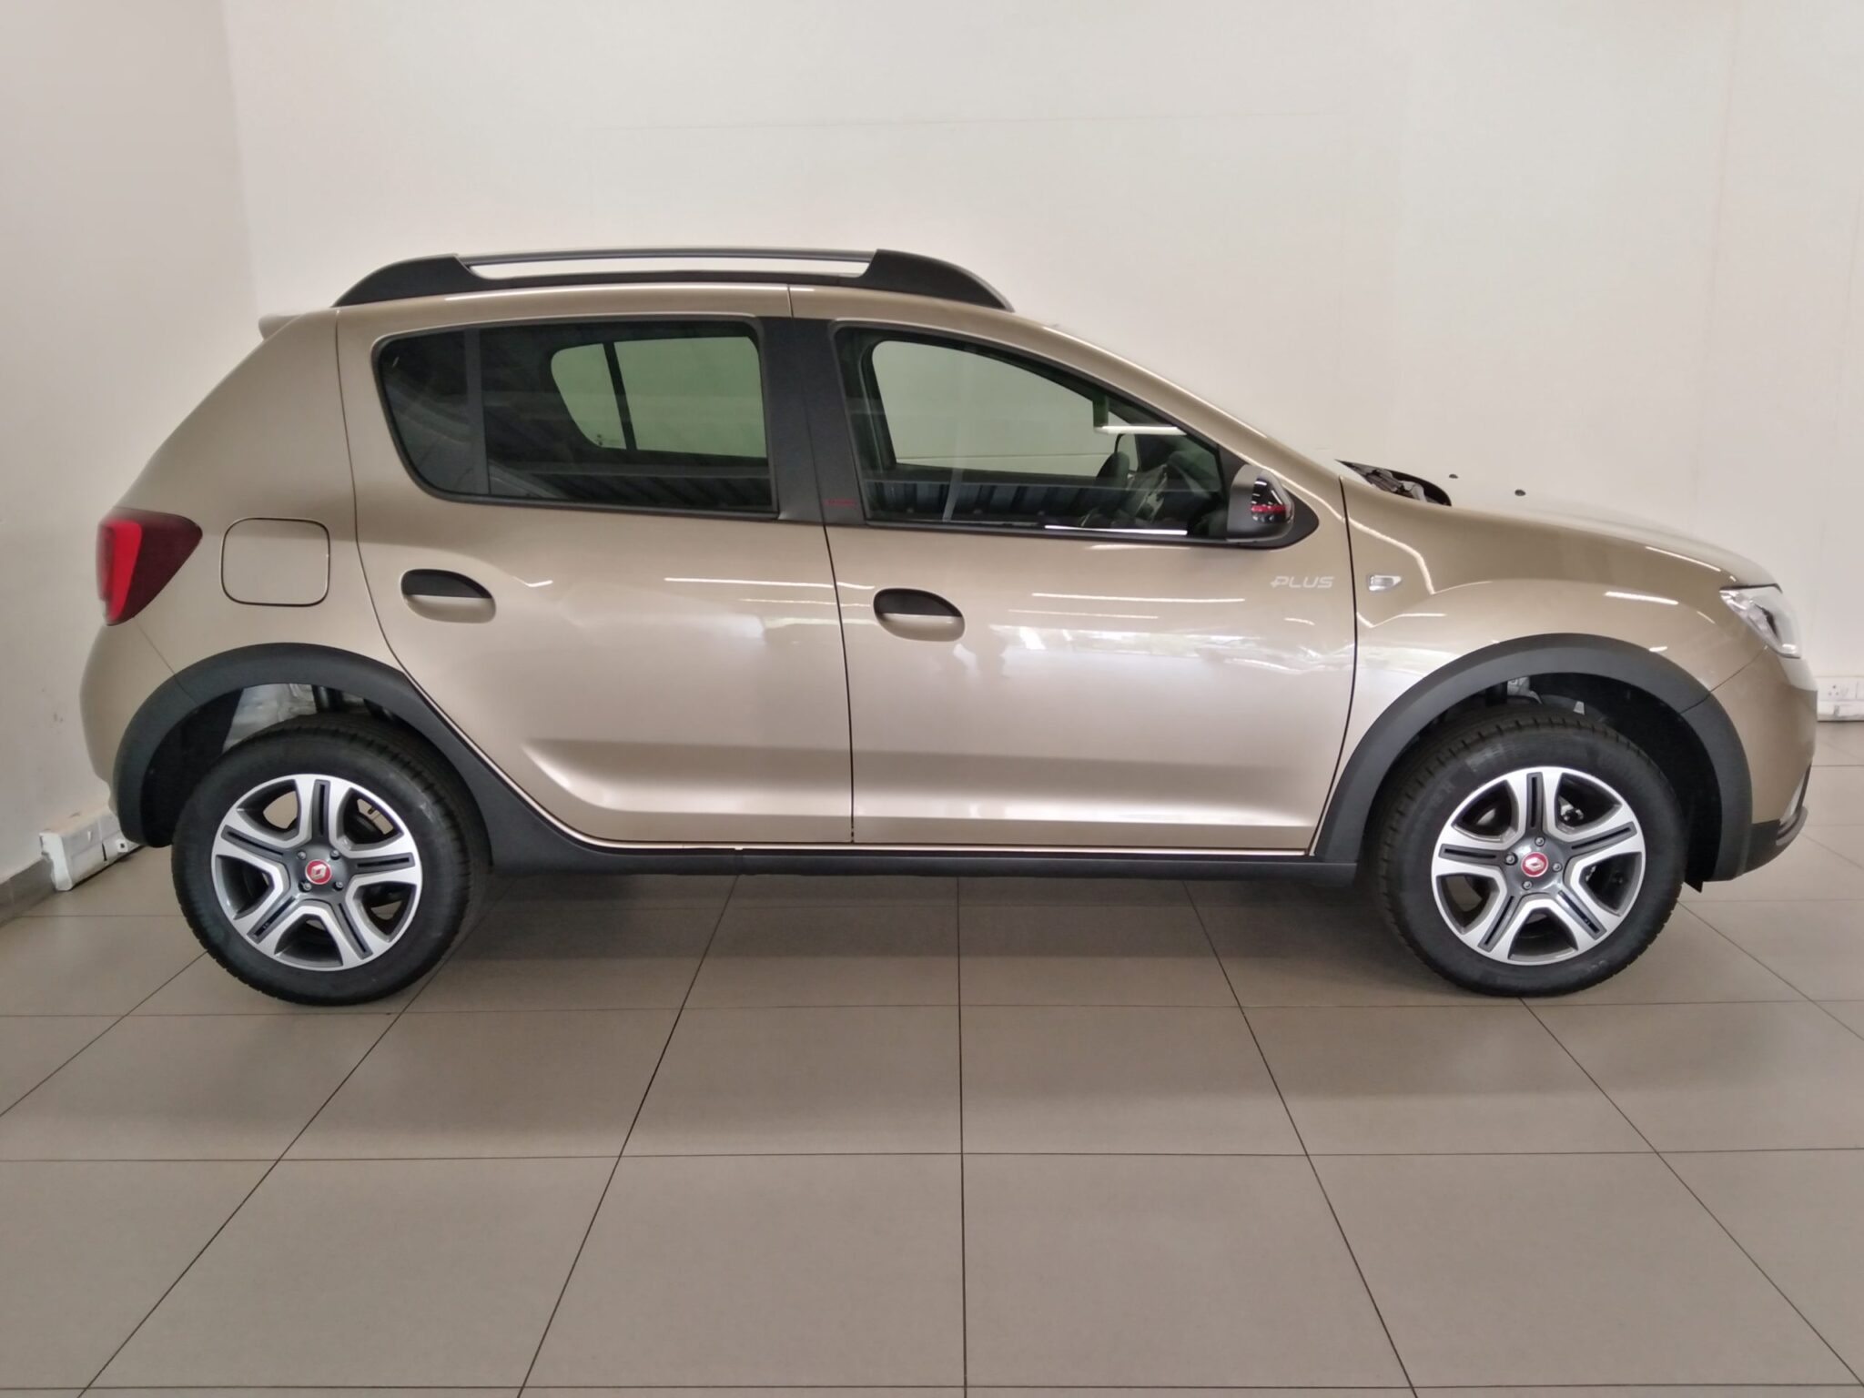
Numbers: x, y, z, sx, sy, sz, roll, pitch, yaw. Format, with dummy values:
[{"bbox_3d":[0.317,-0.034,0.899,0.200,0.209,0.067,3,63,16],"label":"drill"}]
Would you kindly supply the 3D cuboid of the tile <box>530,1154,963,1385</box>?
[{"bbox_3d":[-0.250,0.871,2.172,0.600,0.010,0.575,-1,14,1],"label":"tile"}]

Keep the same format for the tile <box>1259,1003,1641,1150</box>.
[{"bbox_3d":[0.957,0.723,2.700,0.600,0.010,0.575,-1,14,1],"label":"tile"}]

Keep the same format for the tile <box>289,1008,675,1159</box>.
[{"bbox_3d":[-0.848,0.747,2.747,0.600,0.010,0.580,-1,14,1],"label":"tile"}]

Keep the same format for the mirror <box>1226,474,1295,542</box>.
[{"bbox_3d":[0.634,-0.379,2.718,0.125,0.140,0.190,-1,14,1],"label":"mirror"}]

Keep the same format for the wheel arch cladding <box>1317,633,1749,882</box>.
[{"bbox_3d":[1.254,0.113,2.903,0.905,0.530,0.130,-1,14,1],"label":"wheel arch cladding"}]

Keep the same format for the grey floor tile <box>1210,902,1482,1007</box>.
[{"bbox_3d":[0.971,0.593,3.269,0.600,0.010,0.580,-1,14,1],"label":"grey floor tile"}]

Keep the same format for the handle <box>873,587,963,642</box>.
[{"bbox_3d":[-0.028,-0.171,2.810,0.181,0.109,0.045,-1,14,1],"label":"handle"}]

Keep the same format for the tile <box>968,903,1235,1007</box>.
[{"bbox_3d":[0.367,0.599,3.279,0.600,0.010,0.580,-1,14,1],"label":"tile"}]

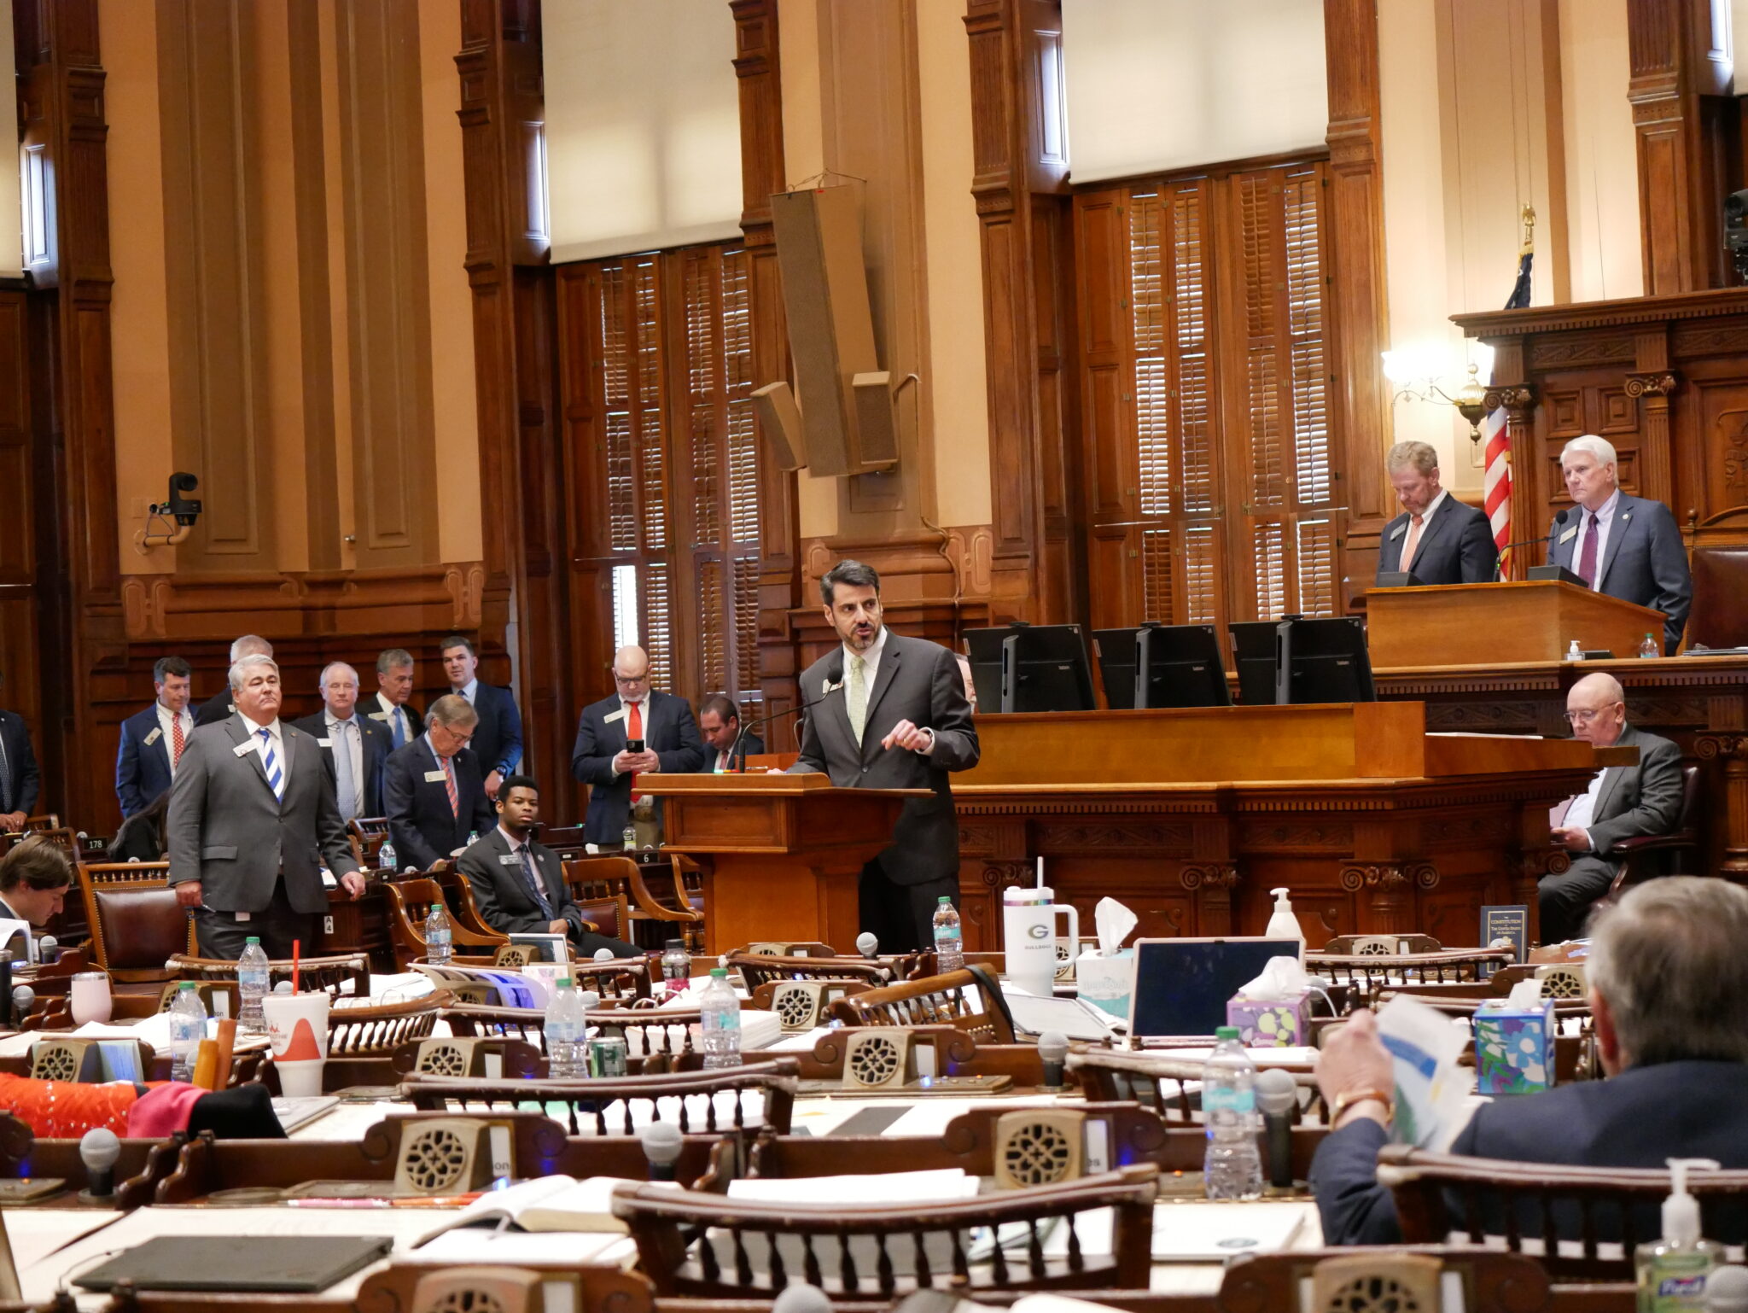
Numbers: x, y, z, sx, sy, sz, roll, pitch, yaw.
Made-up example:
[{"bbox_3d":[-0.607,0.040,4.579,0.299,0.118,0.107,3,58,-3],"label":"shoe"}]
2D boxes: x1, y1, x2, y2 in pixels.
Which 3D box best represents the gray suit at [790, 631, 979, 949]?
[{"bbox_3d":[0.041,0.686,12.900,0.520,1.500,0.400,-2,0,30],"label":"gray suit"}]

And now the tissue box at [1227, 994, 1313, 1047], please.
[{"bbox_3d":[0.713,0.668,8.200,0.122,0.097,0.200,-3,2,10],"label":"tissue box"}]

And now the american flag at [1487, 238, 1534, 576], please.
[{"bbox_3d":[2.415,-0.697,17.200,0.300,1.800,0.350,-2,0,-41],"label":"american flag"}]

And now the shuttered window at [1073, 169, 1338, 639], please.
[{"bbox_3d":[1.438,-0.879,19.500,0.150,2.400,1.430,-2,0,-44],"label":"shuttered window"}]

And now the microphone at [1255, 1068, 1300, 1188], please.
[{"bbox_3d":[0.491,0.572,5.520,0.050,0.148,0.050,-2,0,0],"label":"microphone"}]

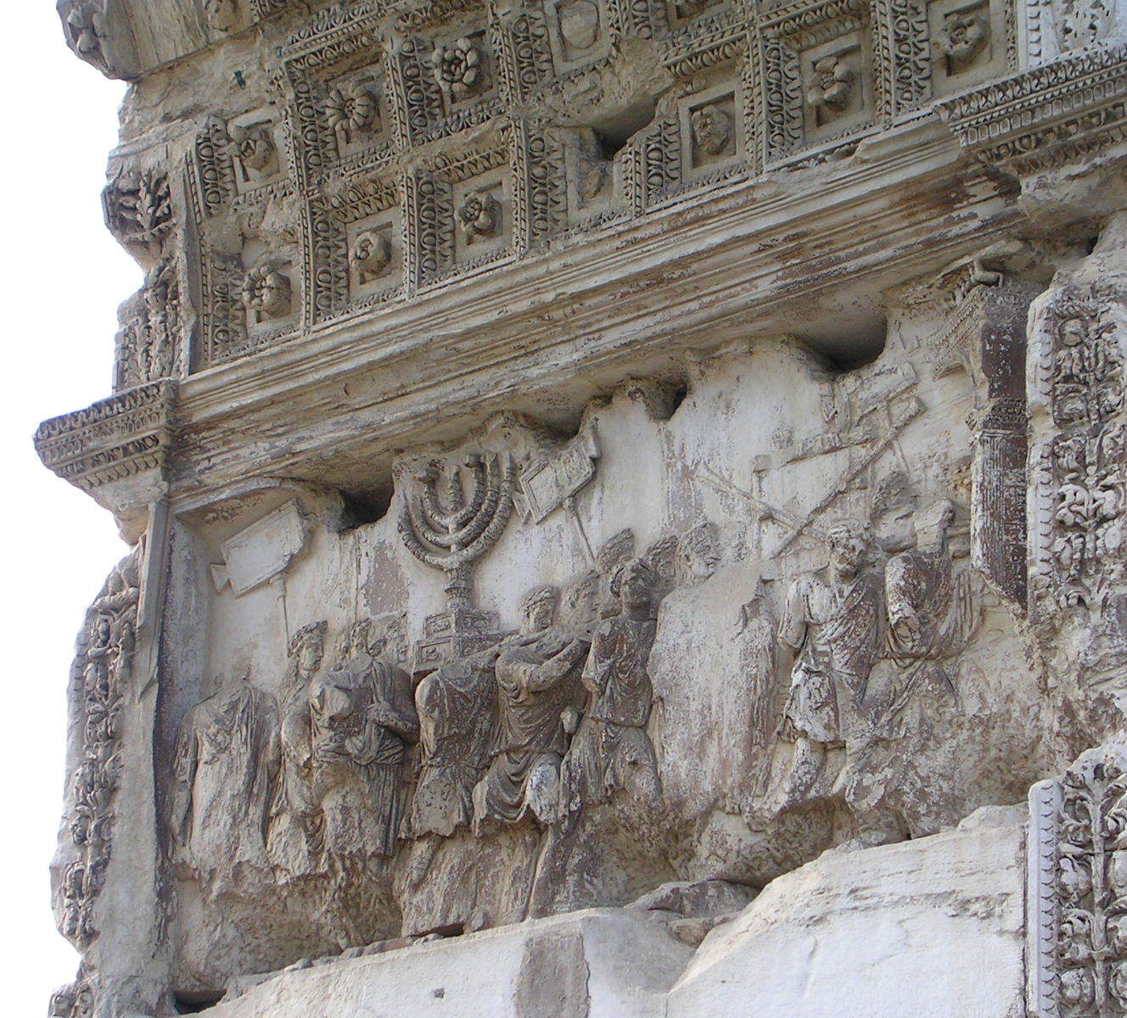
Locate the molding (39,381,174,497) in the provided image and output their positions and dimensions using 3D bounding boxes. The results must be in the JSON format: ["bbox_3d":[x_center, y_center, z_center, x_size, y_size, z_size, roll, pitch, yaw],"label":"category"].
[{"bbox_3d":[-1.703,-0.216,14.330,0.730,0.347,0.252,-16,-31,35],"label":"molding"}]

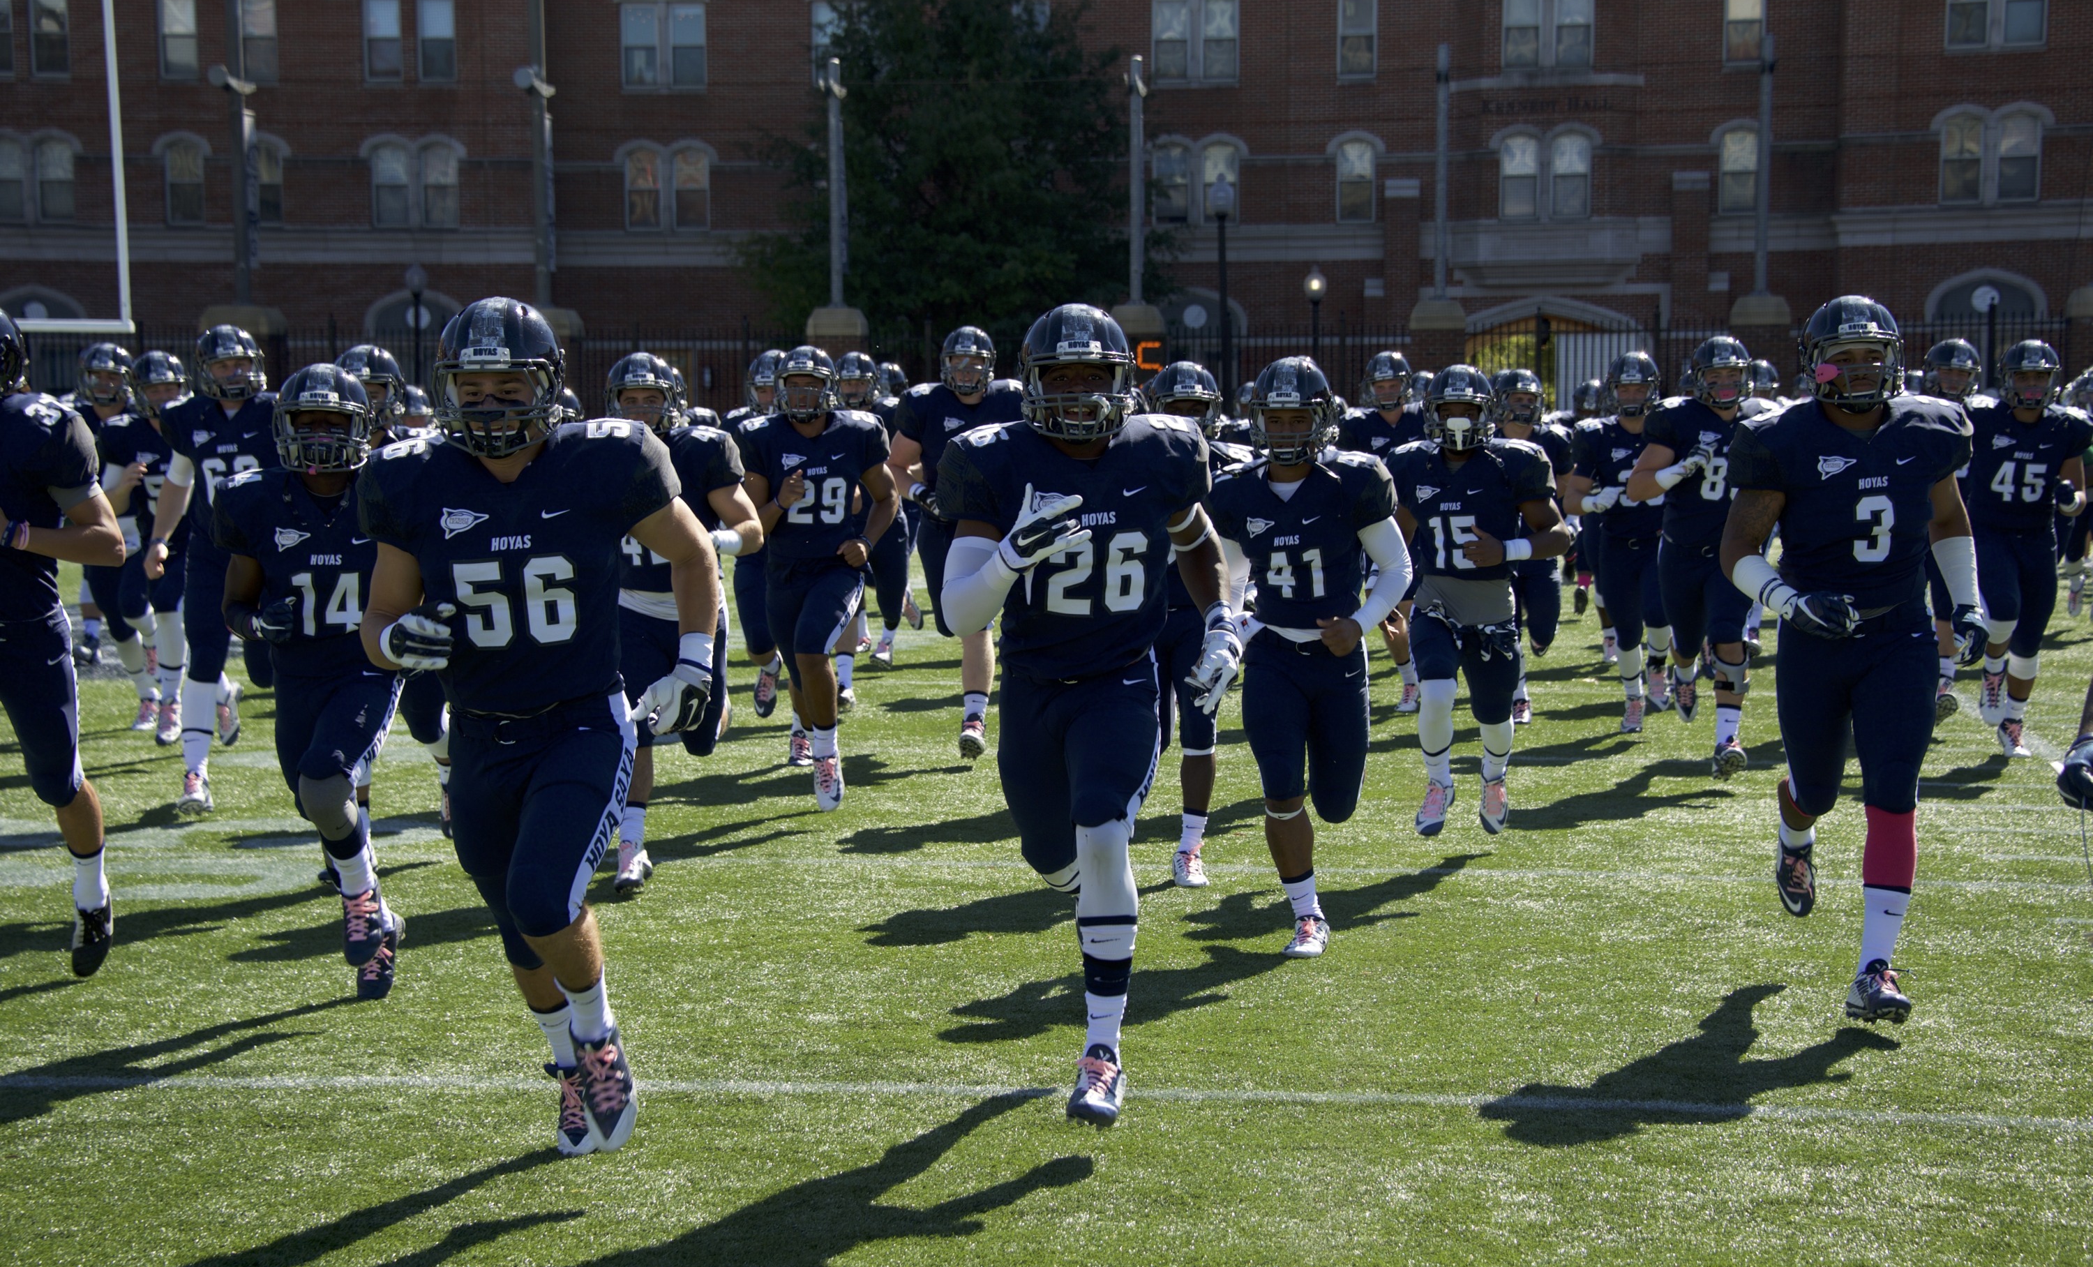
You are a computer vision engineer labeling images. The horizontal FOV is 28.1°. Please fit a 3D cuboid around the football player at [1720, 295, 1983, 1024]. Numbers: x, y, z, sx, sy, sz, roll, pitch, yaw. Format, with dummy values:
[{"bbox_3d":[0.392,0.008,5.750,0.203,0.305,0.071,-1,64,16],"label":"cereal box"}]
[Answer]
[{"bbox_3d":[2.026,0.066,10.500,0.680,1.812,0.800,0,3,3],"label":"football player"}]

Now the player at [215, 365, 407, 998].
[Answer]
[{"bbox_3d":[-1.950,0.129,11.150,0.560,1.687,0.850,0,3,-6],"label":"player"}]

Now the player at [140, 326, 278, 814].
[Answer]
[{"bbox_3d":[-3.211,-0.248,16.250,0.640,1.889,0.800,0,3,-3],"label":"player"}]

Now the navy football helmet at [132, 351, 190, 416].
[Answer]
[{"bbox_3d":[-3.873,-1.101,18.300,0.245,0.275,0.305,-1,3,-18],"label":"navy football helmet"}]

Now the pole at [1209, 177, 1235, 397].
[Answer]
[{"bbox_3d":[2.899,-4.939,69.138,0.420,5.200,0.420,0,3,0],"label":"pole"}]

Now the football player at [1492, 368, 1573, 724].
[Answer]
[{"bbox_3d":[2.312,-0.428,20.500,0.620,1.746,0.850,0,3,0],"label":"football player"}]

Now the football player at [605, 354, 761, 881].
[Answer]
[{"bbox_3d":[-1.325,-0.063,14.149,0.700,1.785,0.950,0,3,-2],"label":"football player"}]

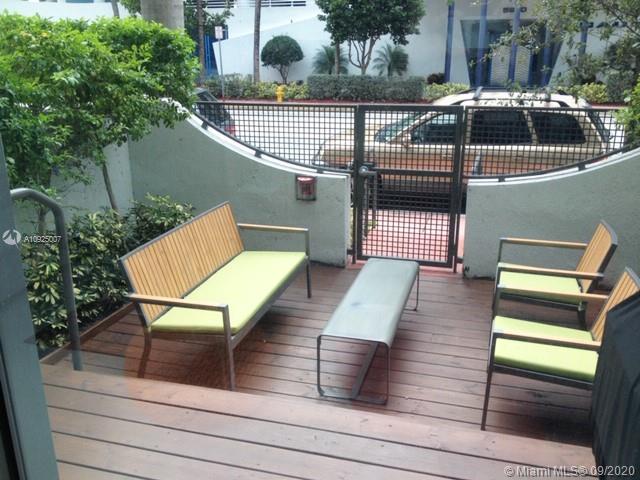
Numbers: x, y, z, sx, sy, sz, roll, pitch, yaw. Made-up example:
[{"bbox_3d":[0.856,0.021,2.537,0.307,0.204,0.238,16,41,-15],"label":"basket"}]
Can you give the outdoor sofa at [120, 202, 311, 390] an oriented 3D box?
[{"bbox_3d":[-0.639,0.299,4.555,0.712,0.776,1.602,5,17,15],"label":"outdoor sofa"}]

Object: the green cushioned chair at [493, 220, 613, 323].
[{"bbox_3d":[1.632,0.289,4.597,0.712,0.776,0.660,5,17,16],"label":"green cushioned chair"}]

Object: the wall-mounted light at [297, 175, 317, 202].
[{"bbox_3d":[-0.128,-0.479,5.900,0.165,0.225,0.100,5,17,16],"label":"wall-mounted light"}]

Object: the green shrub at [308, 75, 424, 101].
[{"bbox_3d":[1.925,-6.143,25.774,4.368,1.020,1.200,5,17,16],"label":"green shrub"}]

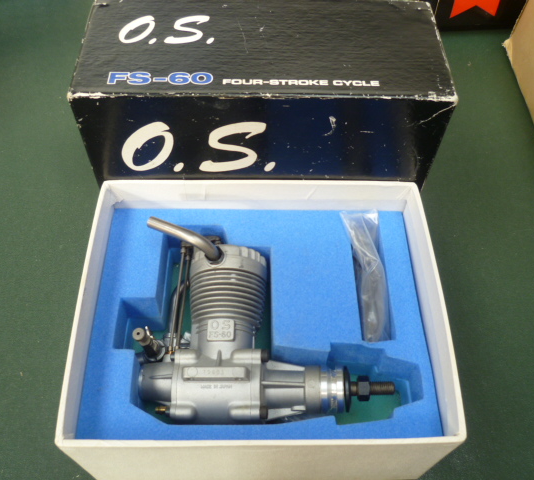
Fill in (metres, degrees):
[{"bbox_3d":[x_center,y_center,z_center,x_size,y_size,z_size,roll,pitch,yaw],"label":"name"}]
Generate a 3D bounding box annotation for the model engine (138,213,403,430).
[{"bbox_3d":[-0.001,0.051,0.338,0.149,0.067,0.129,0,56,-2],"label":"model engine"}]

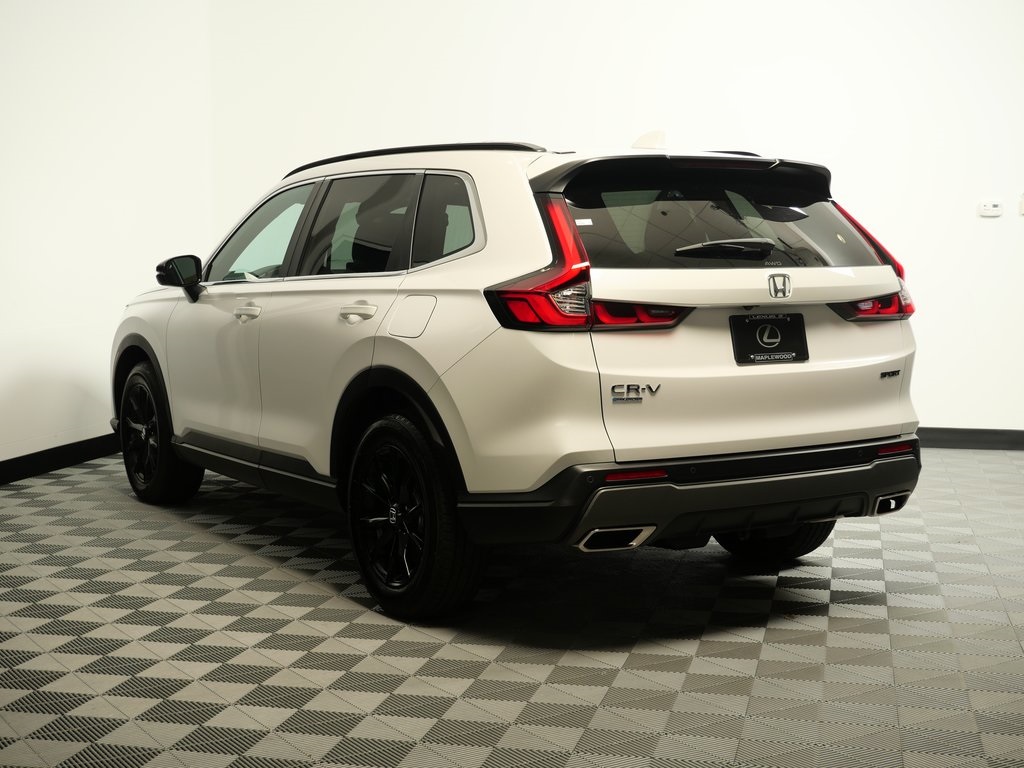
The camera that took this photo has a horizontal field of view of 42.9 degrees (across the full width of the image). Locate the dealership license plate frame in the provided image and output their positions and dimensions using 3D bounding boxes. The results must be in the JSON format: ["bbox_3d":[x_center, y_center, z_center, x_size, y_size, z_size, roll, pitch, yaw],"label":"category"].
[{"bbox_3d":[0.808,-0.140,4.046,0.304,0.160,0.024,-3,-6,-32],"label":"dealership license plate frame"}]

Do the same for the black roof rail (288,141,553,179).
[{"bbox_3d":[-0.439,-0.826,4.808,0.054,0.070,1.900,-4,6,-34],"label":"black roof rail"}]

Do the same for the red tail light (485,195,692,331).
[{"bbox_3d":[0.208,-0.369,3.911,0.599,0.425,0.342,-3,6,-32],"label":"red tail light"}]

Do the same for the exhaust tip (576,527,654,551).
[{"bbox_3d":[0.293,0.450,3.837,0.245,0.070,0.114,-3,6,-32],"label":"exhaust tip"}]

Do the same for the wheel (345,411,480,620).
[{"bbox_3d":[-0.331,0.441,4.375,0.235,0.720,0.708,-3,6,-32],"label":"wheel"}]

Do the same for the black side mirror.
[{"bbox_3d":[-1.439,-0.459,5.663,0.216,0.205,0.190,-3,6,-32],"label":"black side mirror"}]

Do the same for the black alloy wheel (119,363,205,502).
[{"bbox_3d":[-1.756,0.251,6.500,0.235,0.720,0.708,-3,6,-32],"label":"black alloy wheel"}]

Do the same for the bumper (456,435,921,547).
[{"bbox_3d":[0.721,0.323,4.218,1.795,0.290,0.456,-3,6,-30],"label":"bumper"}]

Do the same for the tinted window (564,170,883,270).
[{"bbox_3d":[0.685,-0.526,4.198,1.177,0.382,0.107,-3,-34,-32],"label":"tinted window"}]

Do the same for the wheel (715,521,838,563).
[{"bbox_3d":[1.045,0.361,5.167,0.235,0.720,0.708,-3,6,-32],"label":"wheel"}]

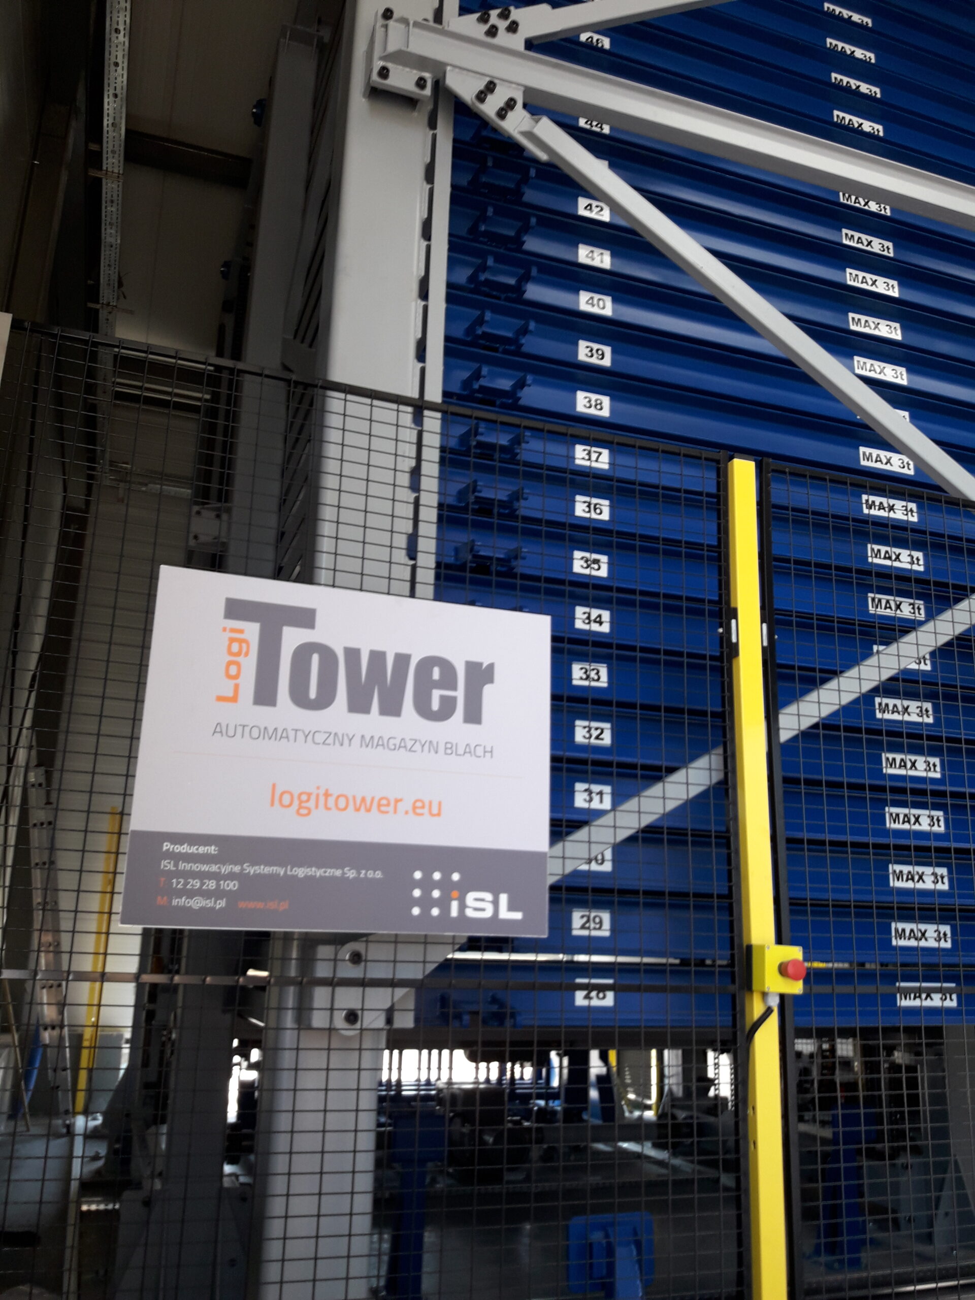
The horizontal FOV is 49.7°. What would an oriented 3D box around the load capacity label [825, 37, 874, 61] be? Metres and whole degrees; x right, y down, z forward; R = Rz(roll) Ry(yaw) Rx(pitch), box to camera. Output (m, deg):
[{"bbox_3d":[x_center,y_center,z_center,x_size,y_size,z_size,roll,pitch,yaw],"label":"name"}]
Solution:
[{"bbox_3d":[1.295,-2.122,3.738,0.200,0.060,0.005,7,-16,-18],"label":"load capacity label"}]

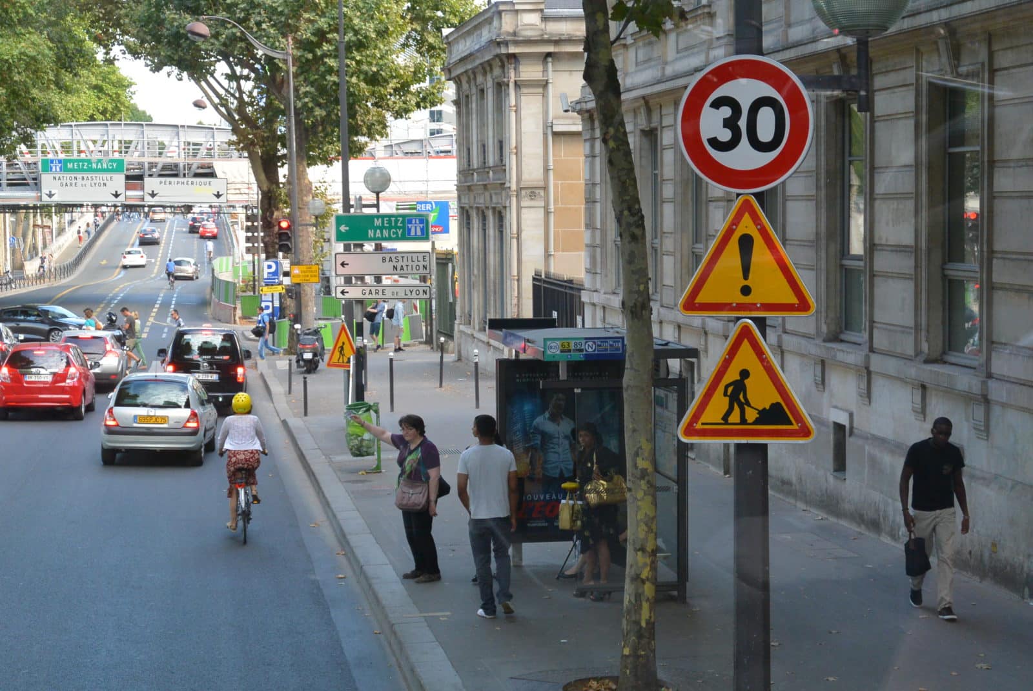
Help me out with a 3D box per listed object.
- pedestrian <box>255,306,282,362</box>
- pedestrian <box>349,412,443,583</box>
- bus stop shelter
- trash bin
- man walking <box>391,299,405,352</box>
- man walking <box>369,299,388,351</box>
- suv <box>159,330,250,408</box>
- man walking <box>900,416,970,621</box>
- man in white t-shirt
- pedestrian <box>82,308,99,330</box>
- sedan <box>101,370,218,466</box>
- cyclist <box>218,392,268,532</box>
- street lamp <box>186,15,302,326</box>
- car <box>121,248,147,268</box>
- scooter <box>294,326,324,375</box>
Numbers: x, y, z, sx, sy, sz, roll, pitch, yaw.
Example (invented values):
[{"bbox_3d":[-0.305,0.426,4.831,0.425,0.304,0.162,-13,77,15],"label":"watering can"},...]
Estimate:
[{"bbox_3d":[-7.781,-0.440,66.742,0.780,1.720,0.540,0,4,6],"label":"pedestrian"},{"bbox_3d":[-1.156,1.437,20.446,0.740,1.610,0.620,-4,5,-42],"label":"pedestrian"},{"bbox_3d":[0.682,1.003,20.787,1.420,2.420,3.650,-1,4,-9],"label":"bus stop shelter"},{"bbox_3d":[-2.213,1.248,30.600,0.430,0.900,0.500,-1,4,-9],"label":"trash bin"},{"bbox_3d":[-3.808,-0.715,68.241,0.480,1.770,0.520,-1,4,-6],"label":"man walking"},{"bbox_3d":[-4.469,-0.723,68.241,0.580,1.760,0.550,0,4,6],"label":"man walking"},{"bbox_3d":[-6.948,0.446,47.259,1.800,1.820,4.450,-1,3,-9],"label":"suv"},{"bbox_3d":[3.626,1.464,18.442,0.620,1.730,0.580,-1,4,-7],"label":"man walking"},{"bbox_3d":[-0.250,1.469,18.300,0.490,1.740,0.420,-1,4,-12],"label":"man in white t-shirt"},{"bbox_3d":[-12.330,-0.236,61.556,0.420,1.680,0.480,0,4,12],"label":"pedestrian"},{"bbox_3d":[-5.879,1.121,35.168,1.650,1.420,3.770,-1,3,-5],"label":"sedan"},{"bbox_3d":[-3.140,1.338,24.400,0.580,1.580,0.850,-1,4,-9],"label":"cyclist"},{"bbox_3d":[-7.537,-4.379,59.968,3.400,9.800,0.650,-1,4,-9],"label":"street lamp"},{"bbox_3d":[-28.312,-6.485,157.500,1.700,1.470,4.000,-1,6,-7],"label":"car"},{"bbox_3d":[-5.667,0.059,58.271,0.780,1.300,2.000,-1,3,-2],"label":"scooter"}]

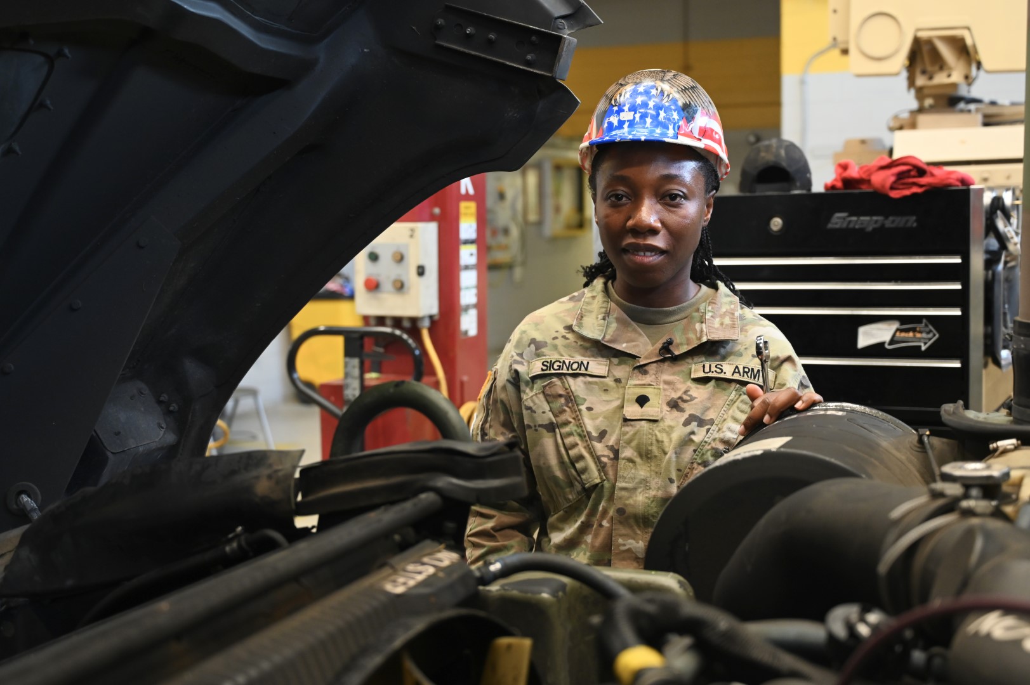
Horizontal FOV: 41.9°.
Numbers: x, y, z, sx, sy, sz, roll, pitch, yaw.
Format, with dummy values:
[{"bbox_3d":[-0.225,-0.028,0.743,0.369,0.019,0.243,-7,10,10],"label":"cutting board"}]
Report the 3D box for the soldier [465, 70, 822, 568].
[{"bbox_3d":[0.185,0.455,1.940,0.520,1.680,0.400,0,2,5],"label":"soldier"}]

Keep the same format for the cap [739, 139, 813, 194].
[{"bbox_3d":[0.630,-0.416,3.240,0.178,0.137,0.265,1,2,16],"label":"cap"}]

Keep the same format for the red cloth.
[{"bbox_3d":[0.885,-0.376,3.090,0.320,0.105,0.200,1,2,27],"label":"red cloth"}]

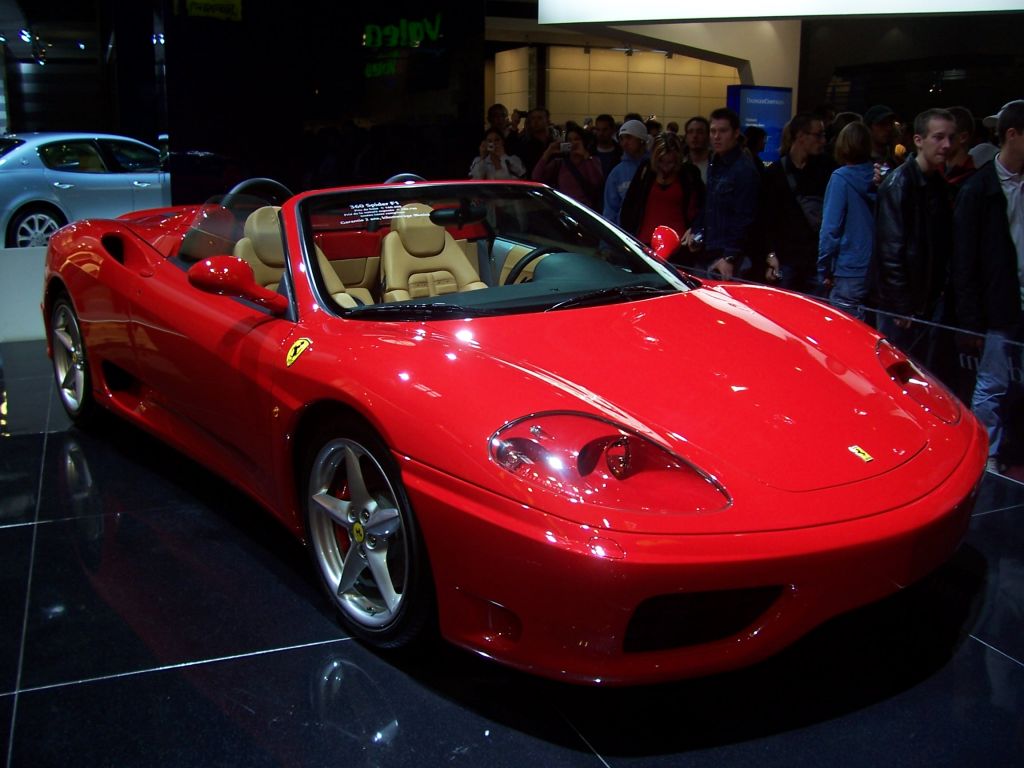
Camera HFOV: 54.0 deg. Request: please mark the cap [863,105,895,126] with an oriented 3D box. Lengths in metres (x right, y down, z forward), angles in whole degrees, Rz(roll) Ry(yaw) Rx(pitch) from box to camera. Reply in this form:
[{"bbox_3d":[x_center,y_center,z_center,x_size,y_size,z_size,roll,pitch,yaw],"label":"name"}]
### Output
[{"bbox_3d":[2.268,-1.655,6.200,0.260,0.135,0.180,11,16,36],"label":"cap"}]

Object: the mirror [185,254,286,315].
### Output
[{"bbox_3d":[-0.815,-0.288,2.953,0.260,0.195,0.230,-9,16,-37],"label":"mirror"}]

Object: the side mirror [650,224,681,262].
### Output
[{"bbox_3d":[0.635,-0.541,4.082,0.230,0.175,0.200,-9,16,-37],"label":"side mirror"}]

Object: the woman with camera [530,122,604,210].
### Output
[{"bbox_3d":[0.361,-0.940,6.936,0.550,1.660,0.420,4,13,12],"label":"woman with camera"}]

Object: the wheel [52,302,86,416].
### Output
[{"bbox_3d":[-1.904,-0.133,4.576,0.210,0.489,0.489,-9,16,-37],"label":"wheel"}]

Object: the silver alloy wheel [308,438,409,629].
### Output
[{"bbox_3d":[-0.314,0.364,2.580,0.200,0.489,0.489,-9,16,-37],"label":"silver alloy wheel"}]

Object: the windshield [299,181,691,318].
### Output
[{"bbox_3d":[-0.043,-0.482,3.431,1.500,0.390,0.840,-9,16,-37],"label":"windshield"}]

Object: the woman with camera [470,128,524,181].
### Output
[{"bbox_3d":[-0.130,-1.162,7.883,0.500,1.630,0.380,1,13,2],"label":"woman with camera"}]

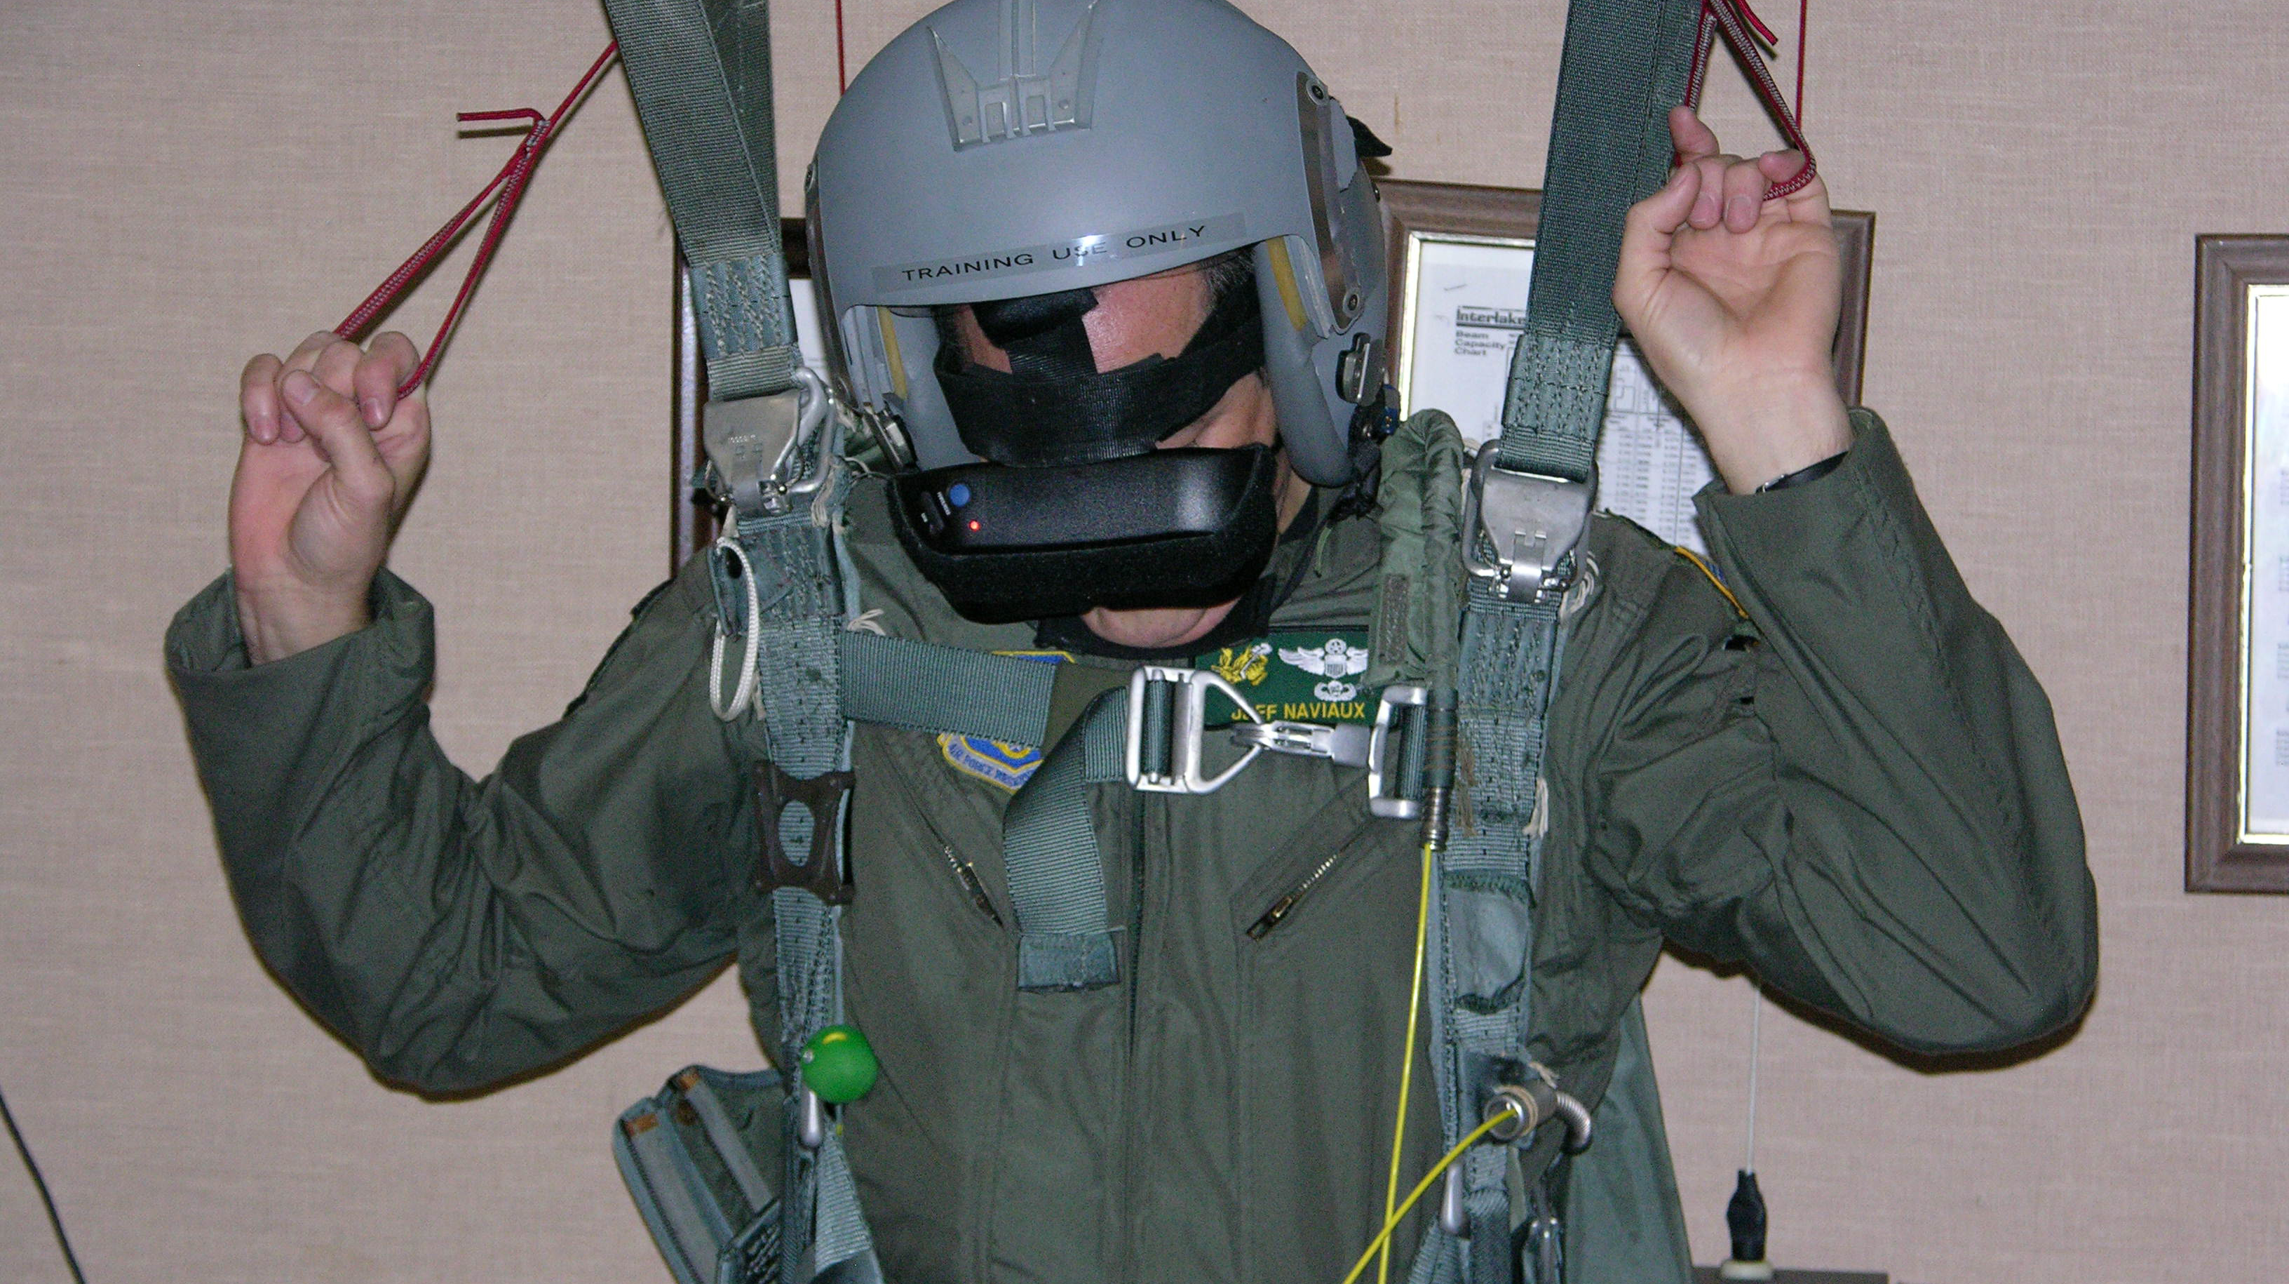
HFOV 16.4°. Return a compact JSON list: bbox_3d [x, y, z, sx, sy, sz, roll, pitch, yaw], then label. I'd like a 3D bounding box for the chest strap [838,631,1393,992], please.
[{"bbox_3d":[-0.015,0.082,3.810,0.266,0.172,0.060,0,6,0],"label":"chest strap"}]

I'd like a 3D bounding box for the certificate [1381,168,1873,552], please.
[{"bbox_3d":[0.239,-0.062,4.220,0.275,0.350,0.020,4,6,0],"label":"certificate"}]

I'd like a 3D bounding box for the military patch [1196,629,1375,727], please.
[{"bbox_3d":[0.074,0.017,3.840,0.102,0.052,0.004,0,-12,-7],"label":"military patch"}]

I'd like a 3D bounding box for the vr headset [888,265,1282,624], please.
[{"bbox_3d":[-0.027,-0.096,3.740,0.190,0.130,0.170,-10,27,18],"label":"vr headset"}]

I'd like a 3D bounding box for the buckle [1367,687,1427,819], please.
[{"bbox_3d":[0.123,0.053,3.810,0.034,0.066,0.015,-1,6,-12],"label":"buckle"}]

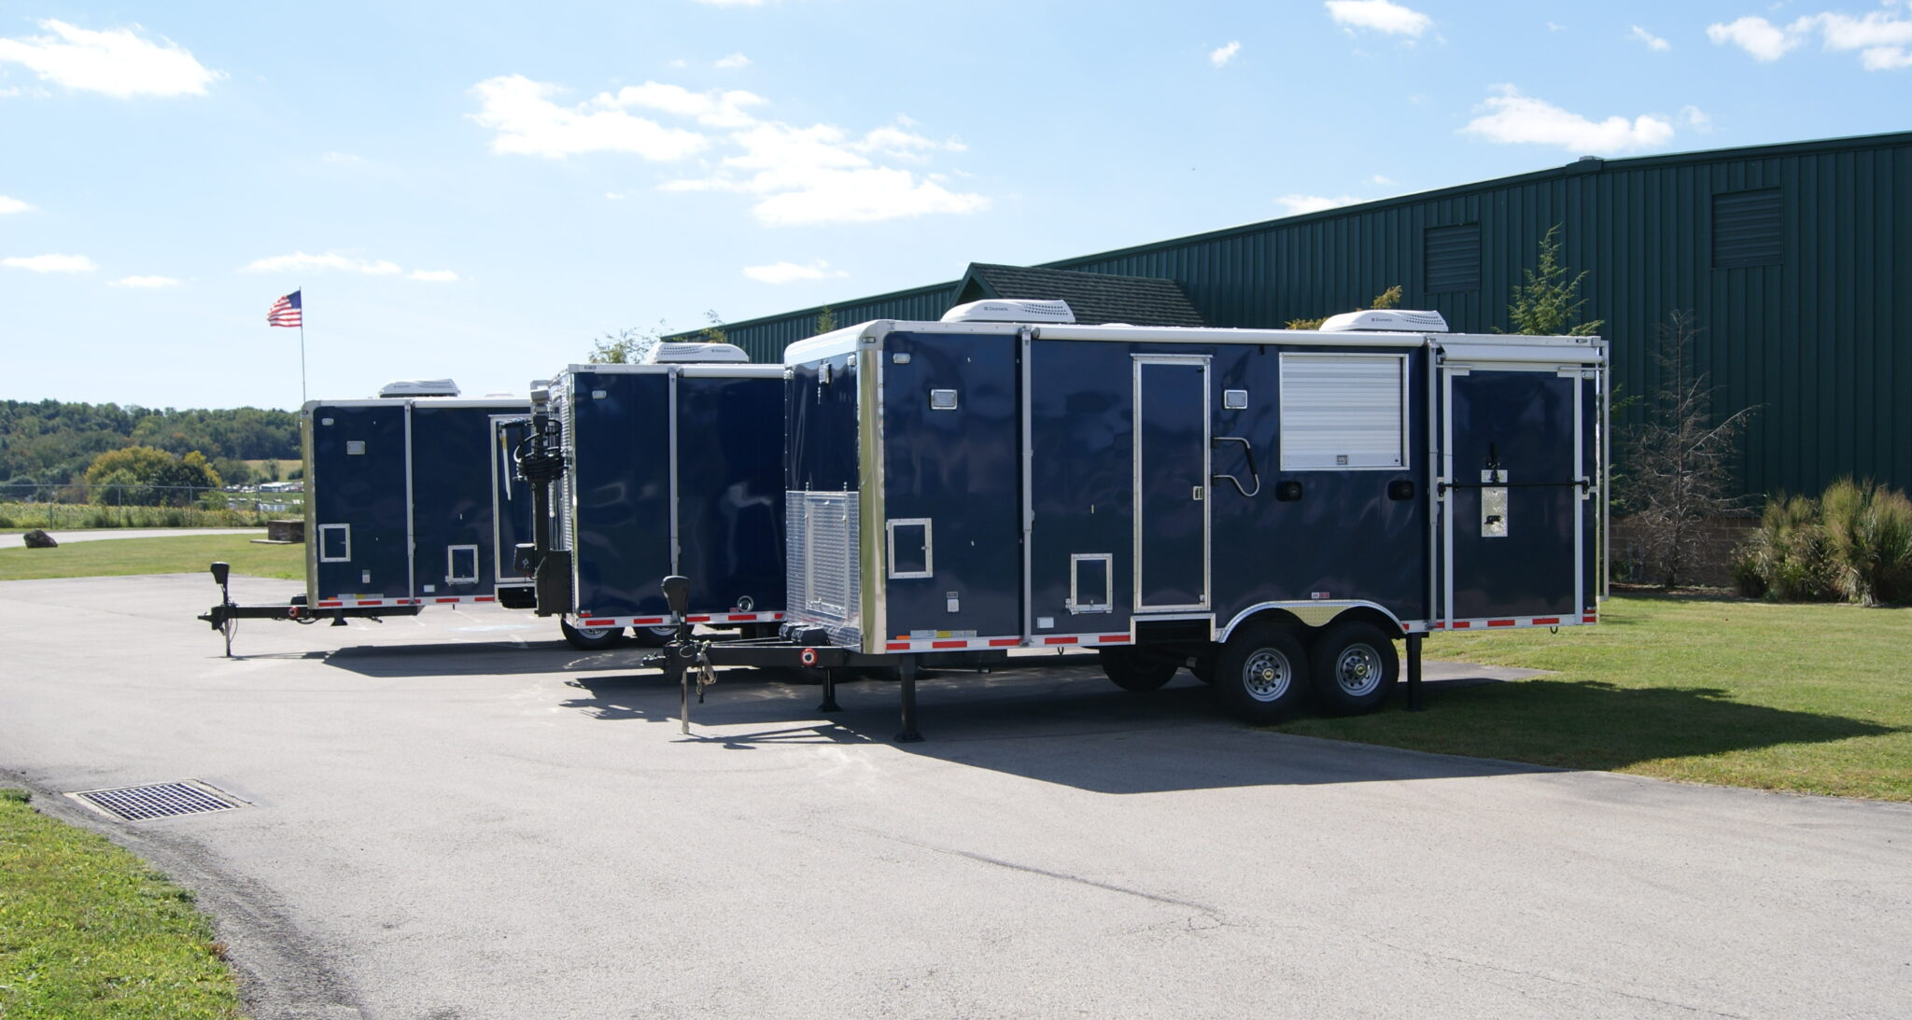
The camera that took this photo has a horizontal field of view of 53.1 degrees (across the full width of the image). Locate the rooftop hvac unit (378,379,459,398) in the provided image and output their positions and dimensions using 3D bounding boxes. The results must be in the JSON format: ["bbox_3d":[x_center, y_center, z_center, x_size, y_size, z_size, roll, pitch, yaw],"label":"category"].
[{"bbox_3d":[-6.770,-1.522,24.196,1.000,0.255,0.720,-2,1,-11],"label":"rooftop hvac unit"}]

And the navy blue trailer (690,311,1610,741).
[{"bbox_3d":[1.377,-0.017,16.289,8.080,3.460,2.520,-1,1,-20],"label":"navy blue trailer"}]

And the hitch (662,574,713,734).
[{"bbox_3d":[-2.112,1.138,15.071,0.400,1.260,0.280,-1,1,-20],"label":"hitch"}]

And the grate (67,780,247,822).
[{"bbox_3d":[-4.885,1.813,11.756,0.770,0.060,1.310,-1,1,-40],"label":"grate"}]

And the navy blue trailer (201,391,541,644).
[{"bbox_3d":[-5.444,0.025,24.475,8.100,3.410,2.520,-2,1,-11],"label":"navy blue trailer"}]

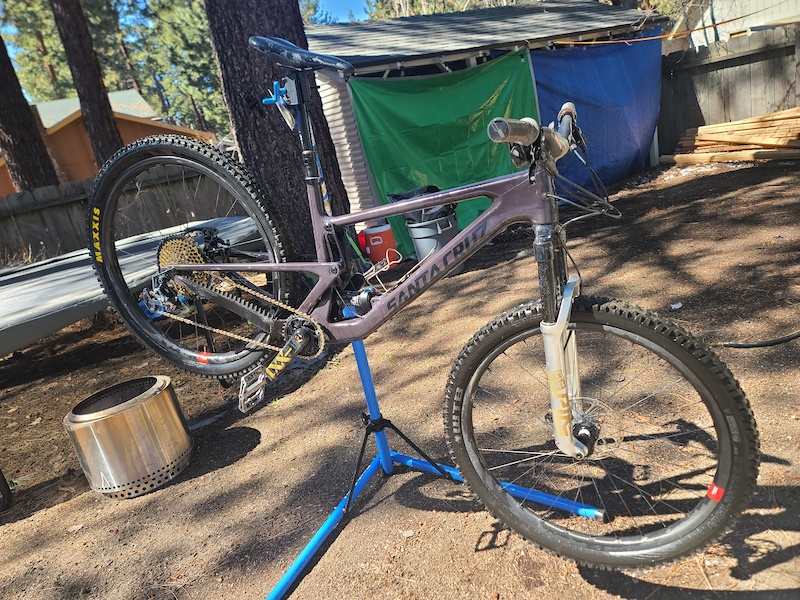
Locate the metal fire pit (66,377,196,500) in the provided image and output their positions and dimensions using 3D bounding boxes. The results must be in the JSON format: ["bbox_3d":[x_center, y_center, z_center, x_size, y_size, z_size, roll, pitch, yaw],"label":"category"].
[{"bbox_3d":[-1.321,0.674,2.863,0.497,0.420,0.497,-14,16,0],"label":"metal fire pit"}]

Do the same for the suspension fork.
[{"bbox_3d":[0.397,0.096,1.378,0.108,0.568,0.166,0,19,26],"label":"suspension fork"}]

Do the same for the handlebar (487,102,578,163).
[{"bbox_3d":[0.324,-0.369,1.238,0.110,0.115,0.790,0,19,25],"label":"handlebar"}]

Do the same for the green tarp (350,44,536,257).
[{"bbox_3d":[0.791,-1.799,7.010,2.800,2.100,0.200,-22,19,-29],"label":"green tarp"}]

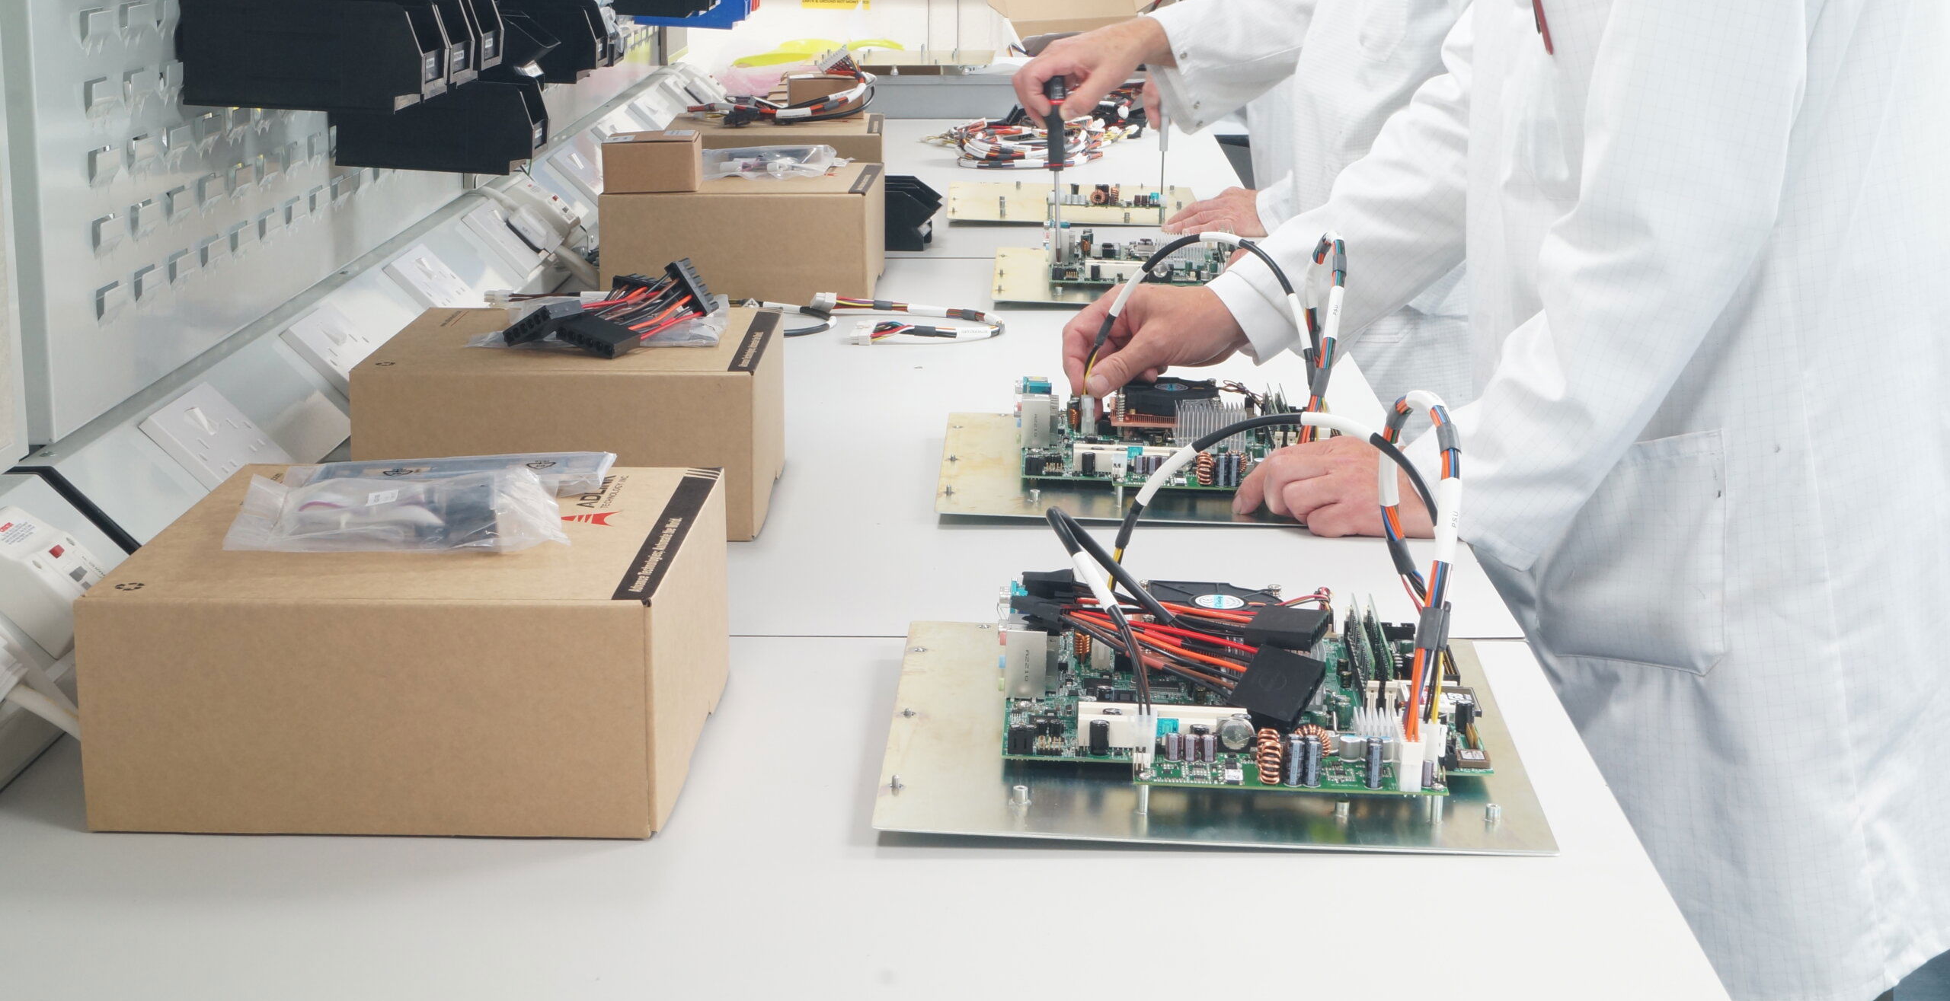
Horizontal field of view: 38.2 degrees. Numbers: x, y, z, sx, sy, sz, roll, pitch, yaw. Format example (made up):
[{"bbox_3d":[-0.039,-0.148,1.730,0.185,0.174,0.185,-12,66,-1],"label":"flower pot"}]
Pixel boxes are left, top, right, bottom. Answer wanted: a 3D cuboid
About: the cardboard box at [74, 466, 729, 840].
[{"bbox_3d":[-0.283,0.072,1.471,0.272,0.117,0.280,1,13,2],"label":"cardboard box"}]

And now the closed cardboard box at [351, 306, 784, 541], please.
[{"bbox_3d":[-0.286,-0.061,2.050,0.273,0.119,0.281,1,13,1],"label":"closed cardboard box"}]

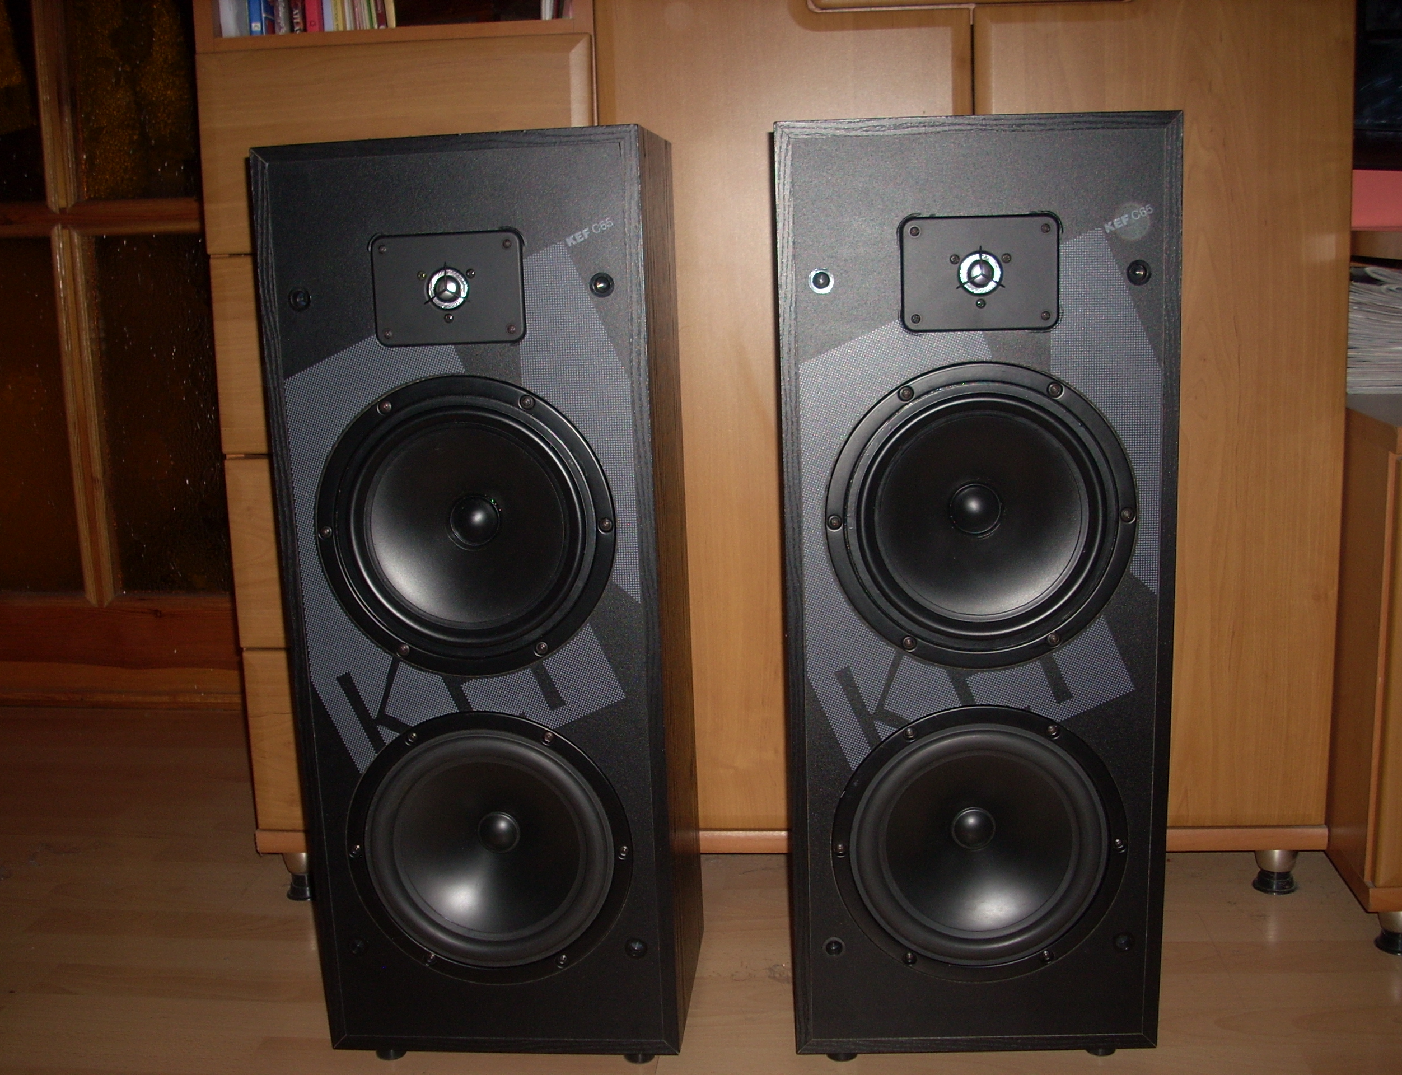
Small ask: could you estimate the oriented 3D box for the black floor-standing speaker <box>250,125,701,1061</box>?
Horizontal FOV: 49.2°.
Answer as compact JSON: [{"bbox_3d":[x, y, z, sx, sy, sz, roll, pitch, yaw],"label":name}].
[{"bbox_3d":[-0.160,0.048,1.240,0.280,0.716,0.226,-1,11,5],"label":"black floor-standing speaker"}]

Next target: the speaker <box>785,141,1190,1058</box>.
[{"bbox_3d":[0.209,0.040,1.215,0.280,0.716,0.226,-1,11,4],"label":"speaker"}]

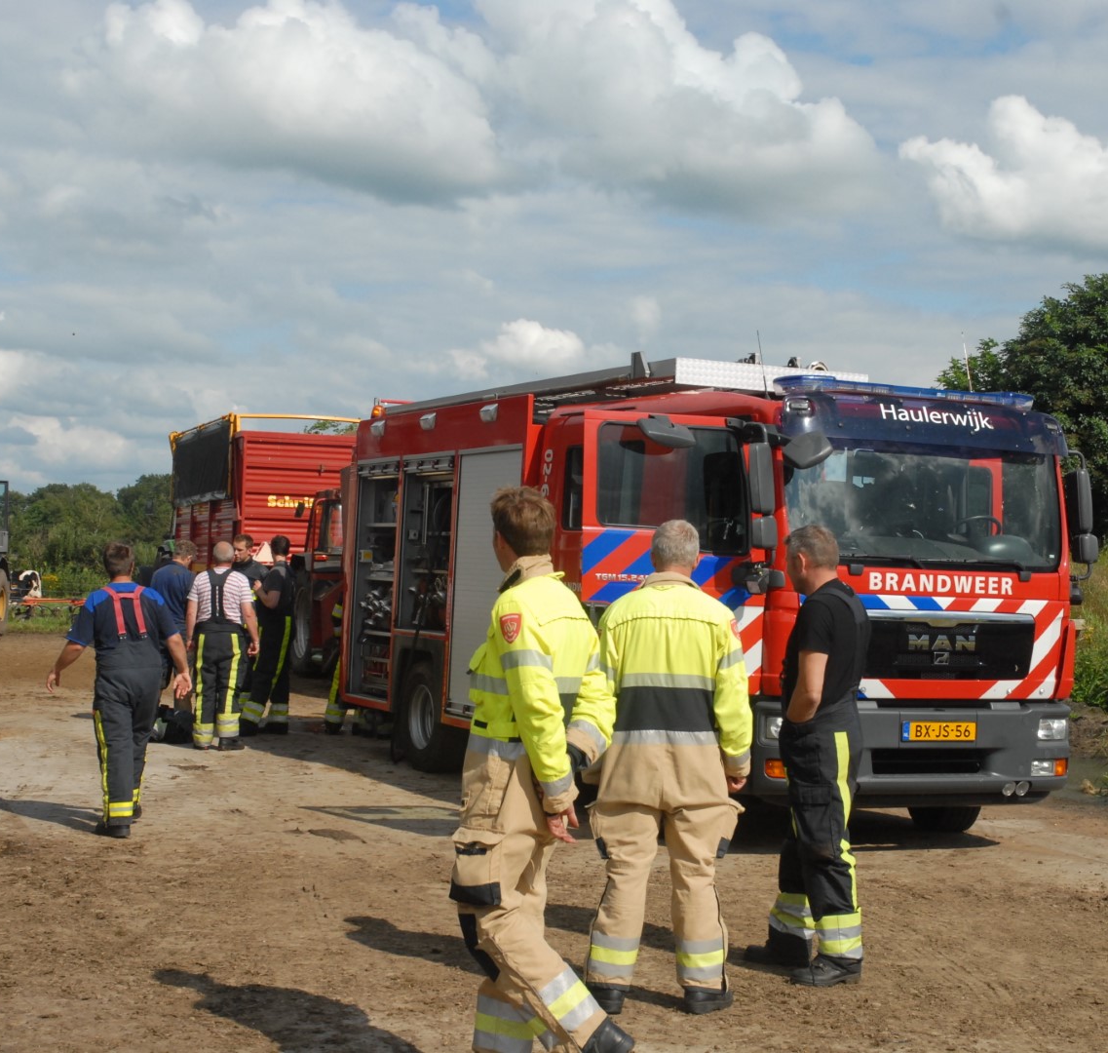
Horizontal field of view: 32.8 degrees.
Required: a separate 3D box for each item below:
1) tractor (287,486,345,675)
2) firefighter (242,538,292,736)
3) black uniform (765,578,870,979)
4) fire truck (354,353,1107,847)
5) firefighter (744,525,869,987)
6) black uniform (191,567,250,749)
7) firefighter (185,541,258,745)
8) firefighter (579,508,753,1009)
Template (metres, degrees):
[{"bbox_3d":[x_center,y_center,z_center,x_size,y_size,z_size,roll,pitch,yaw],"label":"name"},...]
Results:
[{"bbox_3d":[-2.200,0.710,25.900,2.100,2.600,3.900,1,-1,6],"label":"tractor"},{"bbox_3d":[-2.598,0.977,17.100,0.400,1.800,0.500,0,-1,30],"label":"firefighter"},{"bbox_3d":[1.065,0.998,7.600,0.380,1.570,0.500,0,-1,15],"label":"black uniform"},{"bbox_3d":[0.718,0.416,13.931,2.550,3.080,6.900,3,-2,-26],"label":"fire truck"},{"bbox_3d":[1.030,0.913,7.600,0.460,1.810,0.520,0,-1,15],"label":"firefighter"},{"bbox_3d":[-2.826,1.101,15.900,0.500,1.550,0.340,1,-1,6],"label":"black uniform"},{"bbox_3d":[-2.810,1.007,15.900,0.600,1.760,0.380,1,-1,6],"label":"firefighter"},{"bbox_3d":[0.428,0.896,7.000,0.620,1.800,0.400,1,-1,-5],"label":"firefighter"}]

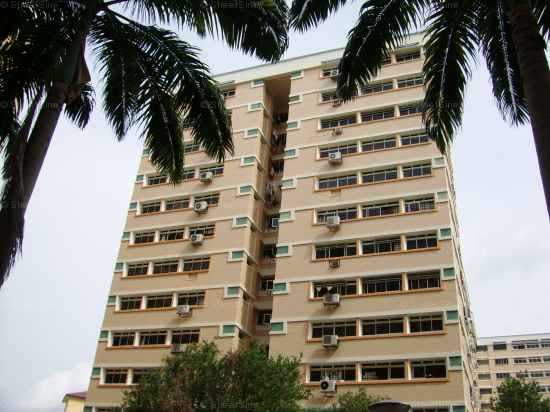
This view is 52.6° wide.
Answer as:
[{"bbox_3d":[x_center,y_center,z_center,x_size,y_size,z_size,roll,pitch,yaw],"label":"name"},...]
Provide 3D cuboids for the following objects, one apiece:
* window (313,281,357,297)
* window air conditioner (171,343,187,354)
[{"bbox_3d":[3.812,5.329,35.313,2.860,1.070,0.140,-7,-33,20],"label":"window"},{"bbox_3d":[-6.600,9.793,38.130,0.820,0.600,0.320,-7,-33,20],"label":"window air conditioner"}]

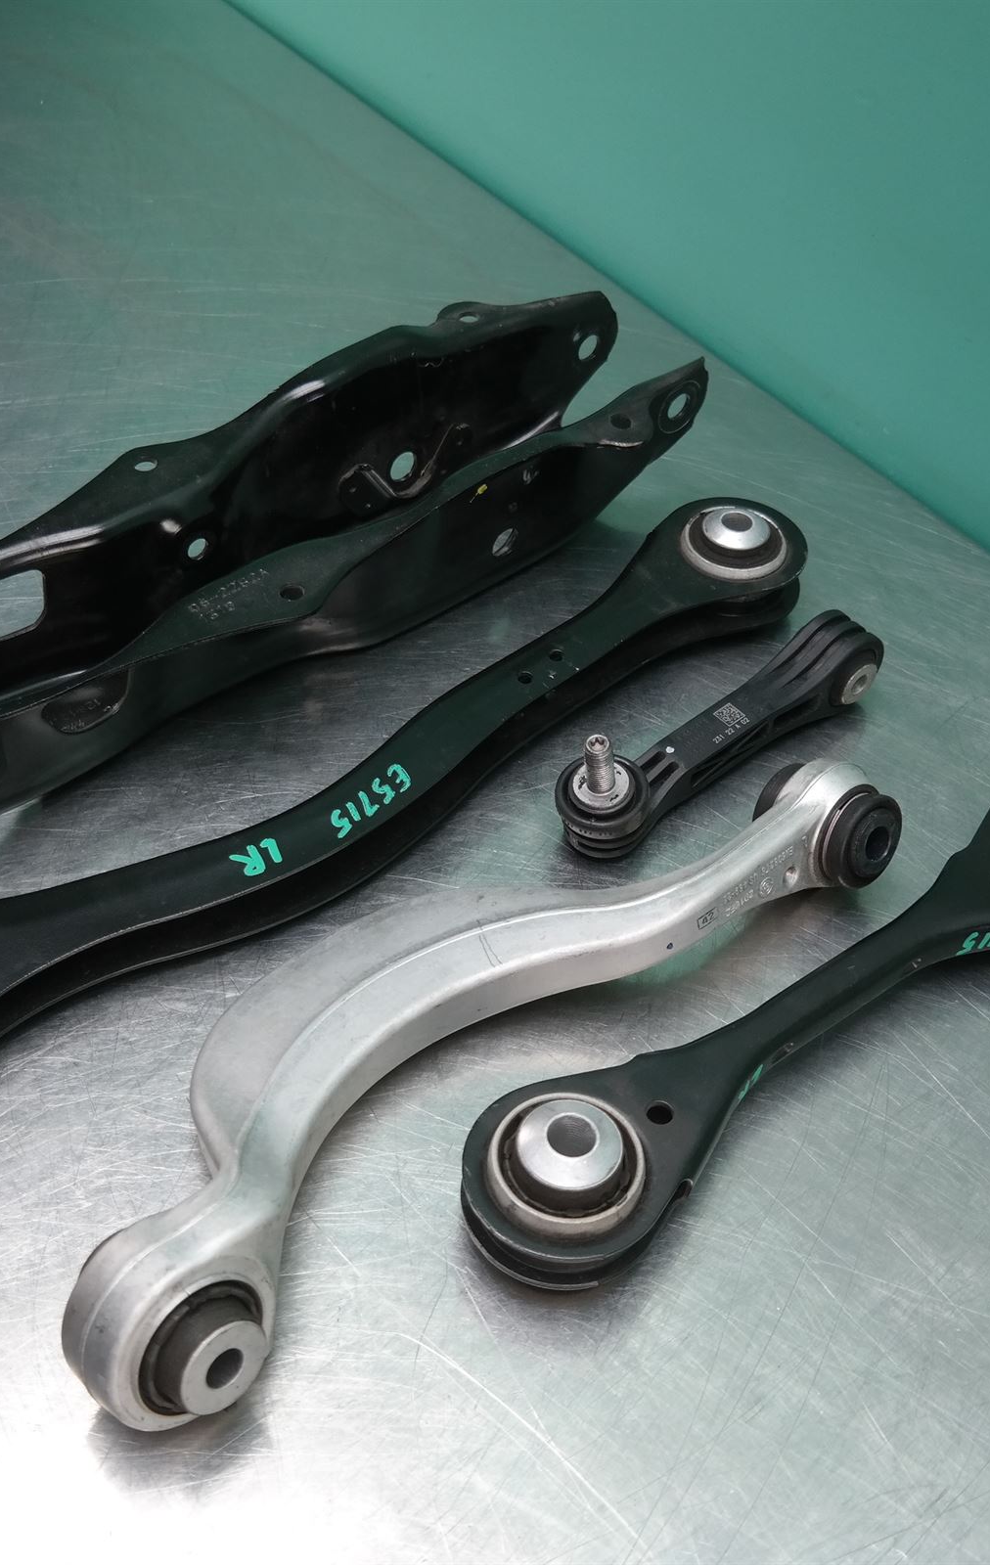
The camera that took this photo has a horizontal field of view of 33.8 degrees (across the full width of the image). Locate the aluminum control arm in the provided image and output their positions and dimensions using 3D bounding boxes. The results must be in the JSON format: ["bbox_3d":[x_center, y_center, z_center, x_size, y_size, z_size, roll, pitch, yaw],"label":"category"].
[{"bbox_3d":[-0.005,0.067,0.552,0.350,0.063,0.111,-33,57,-30],"label":"aluminum control arm"}]

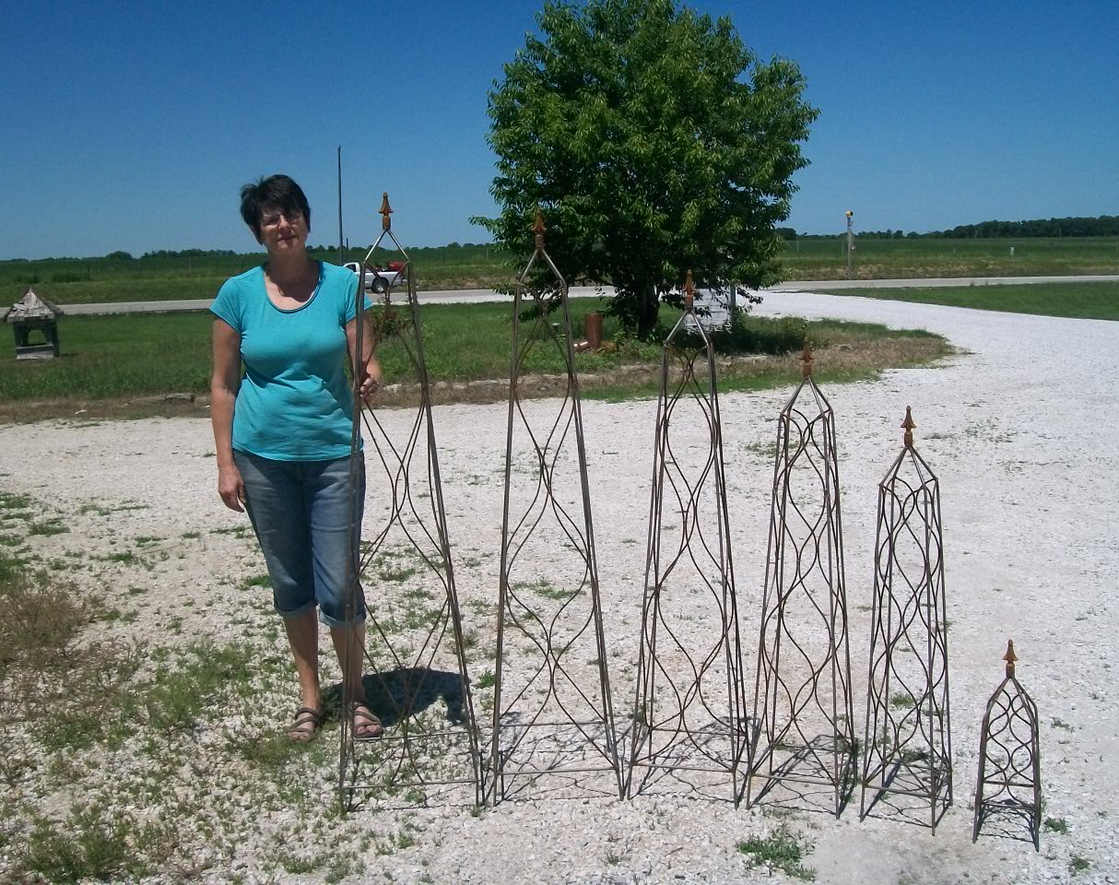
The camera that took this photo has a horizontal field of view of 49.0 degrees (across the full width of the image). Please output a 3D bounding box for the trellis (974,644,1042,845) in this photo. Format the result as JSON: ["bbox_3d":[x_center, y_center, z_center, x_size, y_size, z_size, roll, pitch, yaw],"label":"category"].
[{"bbox_3d":[1.070,0.703,2.915,0.154,0.485,0.154,2,9,22],"label":"trellis"}]

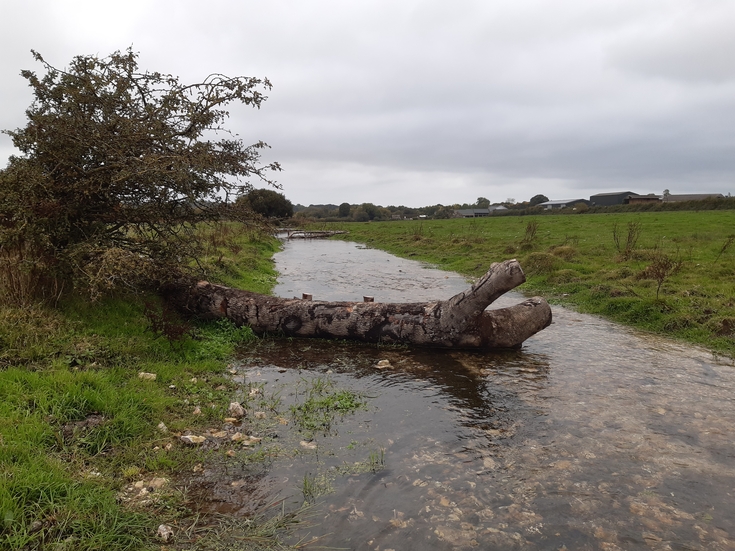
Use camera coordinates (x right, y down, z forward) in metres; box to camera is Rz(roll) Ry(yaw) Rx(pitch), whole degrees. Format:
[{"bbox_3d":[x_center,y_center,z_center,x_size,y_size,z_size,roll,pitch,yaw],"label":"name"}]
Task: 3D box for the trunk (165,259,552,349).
[{"bbox_3d":[-0.257,0.283,7.453,5.224,1.053,0.750,2,6,14],"label":"trunk"}]

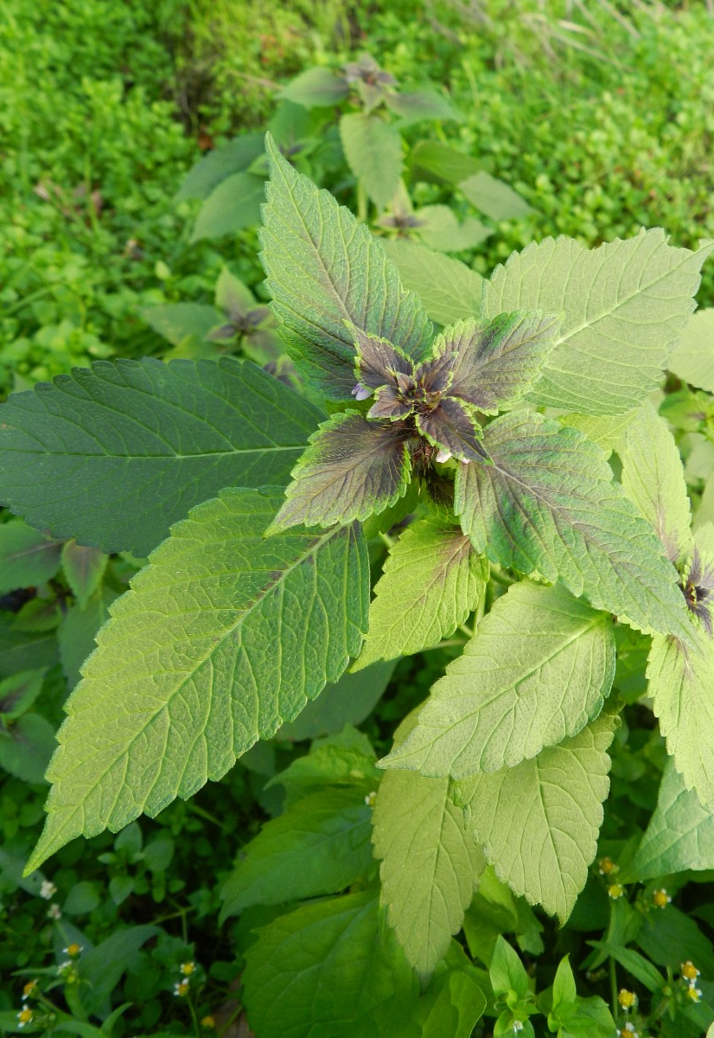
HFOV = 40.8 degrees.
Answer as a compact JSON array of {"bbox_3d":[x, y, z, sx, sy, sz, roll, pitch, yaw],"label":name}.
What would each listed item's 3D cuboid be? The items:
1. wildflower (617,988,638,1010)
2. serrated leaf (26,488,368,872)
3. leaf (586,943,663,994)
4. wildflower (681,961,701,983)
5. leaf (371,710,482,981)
[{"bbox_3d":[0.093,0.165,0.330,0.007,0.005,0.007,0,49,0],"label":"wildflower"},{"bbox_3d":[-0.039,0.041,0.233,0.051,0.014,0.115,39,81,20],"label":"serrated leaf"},{"bbox_3d":[0.095,0.154,0.337,0.028,0.005,0.007,27,60,24],"label":"leaf"},{"bbox_3d":[0.111,0.151,0.320,0.007,0.005,0.007,-4,53,5],"label":"wildflower"},{"bbox_3d":[0.022,0.096,0.292,0.034,0.011,0.082,6,83,7],"label":"leaf"}]

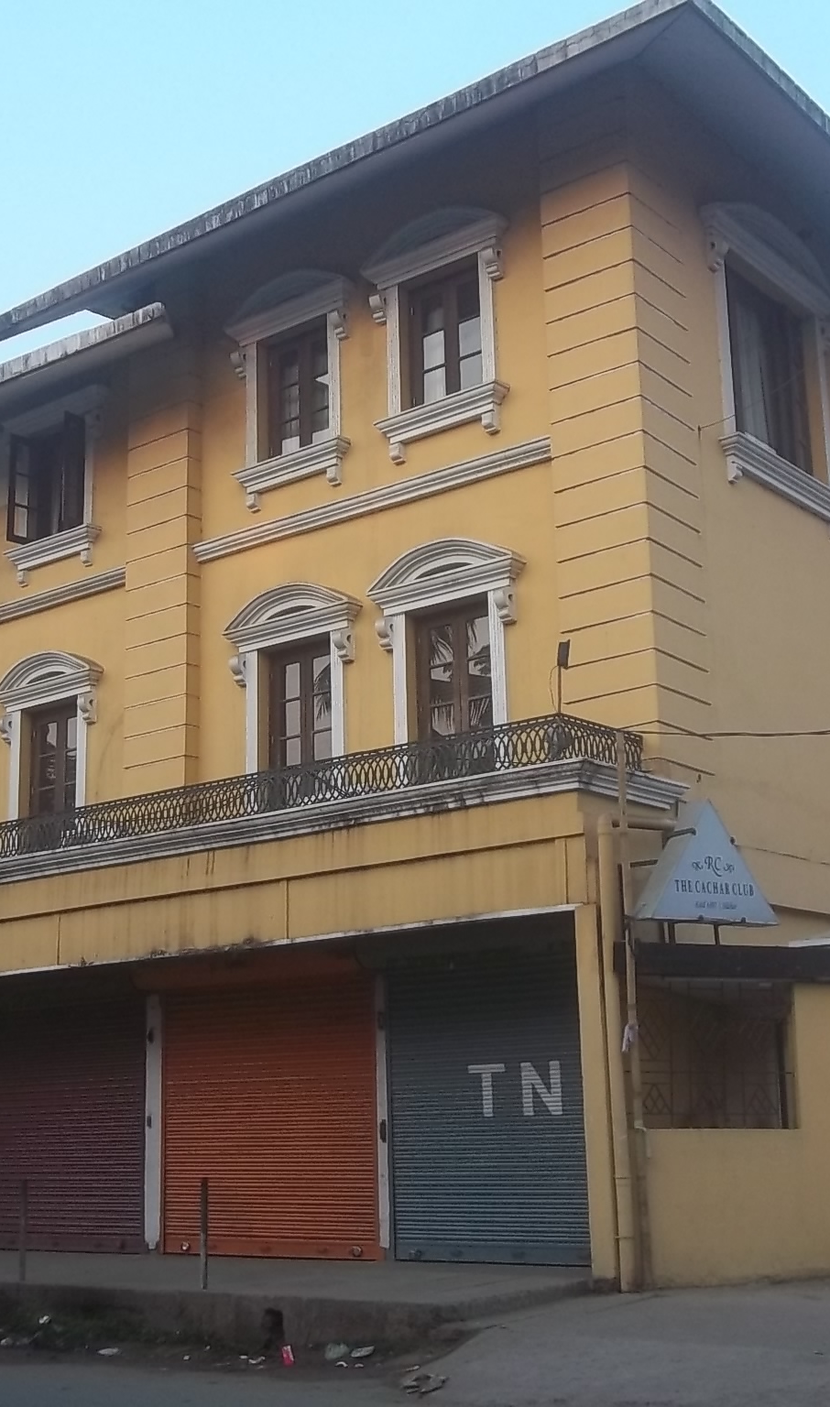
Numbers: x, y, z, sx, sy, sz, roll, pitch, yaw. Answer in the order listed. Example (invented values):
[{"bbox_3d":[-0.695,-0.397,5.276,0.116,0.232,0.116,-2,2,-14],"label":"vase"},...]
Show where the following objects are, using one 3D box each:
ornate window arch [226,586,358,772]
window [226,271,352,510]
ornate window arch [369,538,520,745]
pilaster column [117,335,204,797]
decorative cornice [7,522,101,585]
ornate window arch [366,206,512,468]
[{"bbox_3d":[-1.256,0.072,17.737,1.780,2.600,0.300,-12,-17,38],"label":"ornate window arch"},{"bbox_3d":[-1.289,-3.394,18.861,1.918,2.550,0.367,-12,-17,38],"label":"window"},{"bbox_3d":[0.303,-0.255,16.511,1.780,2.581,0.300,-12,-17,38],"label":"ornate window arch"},{"bbox_3d":[-2.841,-1.077,19.492,0.990,5.700,0.220,-12,-17,38],"label":"pilaster column"},{"bbox_3d":[-4.379,-1.726,20.918,1.560,0.460,0.200,-12,-17,38],"label":"decorative cornice"},{"bbox_3d":[0.220,-3.694,17.347,1.780,2.525,0.300,-12,-17,38],"label":"ornate window arch"}]

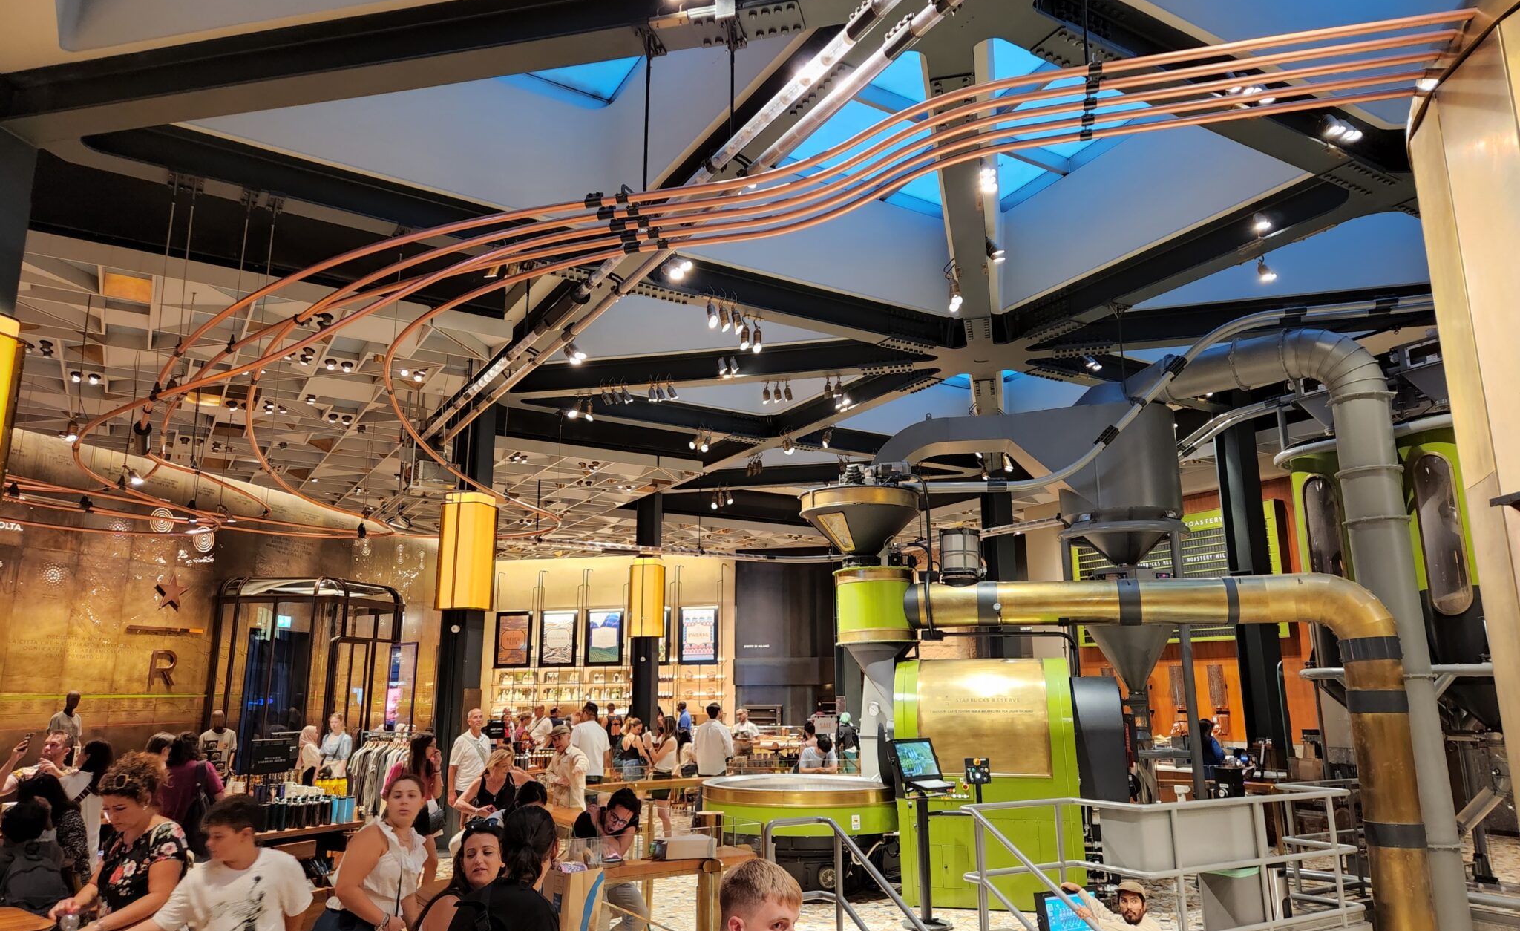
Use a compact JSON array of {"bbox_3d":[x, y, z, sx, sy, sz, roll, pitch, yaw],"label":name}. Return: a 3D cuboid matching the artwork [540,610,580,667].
[{"bbox_3d":[-4.444,3.839,22.381,0.876,1.213,0.080,-3,-13,14],"label":"artwork"}]

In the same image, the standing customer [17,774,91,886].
[{"bbox_3d":[-4.414,2.653,6.323,0.600,1.380,0.500,0,-13,0],"label":"standing customer"}]

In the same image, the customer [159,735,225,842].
[{"bbox_3d":[-4.351,2.848,7.662,0.520,1.600,0.420,5,-14,-22],"label":"customer"}]

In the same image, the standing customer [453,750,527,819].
[{"bbox_3d":[-2.300,3.113,8.508,0.620,1.460,0.550,3,-13,-14],"label":"standing customer"}]

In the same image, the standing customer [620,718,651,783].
[{"bbox_3d":[-1.680,4.265,13.592,0.430,1.660,0.320,-10,-16,36],"label":"standing customer"}]

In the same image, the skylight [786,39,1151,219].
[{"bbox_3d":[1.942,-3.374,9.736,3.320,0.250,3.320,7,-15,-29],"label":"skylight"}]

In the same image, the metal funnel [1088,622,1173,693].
[{"bbox_3d":[3.981,1.975,10.815,1.100,0.950,1.100,0,-13,0],"label":"metal funnel"}]

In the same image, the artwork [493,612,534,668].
[{"bbox_3d":[-5.492,3.900,22.636,0.876,1.213,0.080,-3,-13,14],"label":"artwork"}]

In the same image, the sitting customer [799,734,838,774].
[{"bbox_3d":[0.713,3.956,12.403,0.550,1.200,0.650,-1,-13,3],"label":"sitting customer"}]

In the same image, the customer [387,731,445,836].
[{"bbox_3d":[-2.964,3.093,8.626,0.420,1.578,0.460,3,-13,-11],"label":"customer"}]

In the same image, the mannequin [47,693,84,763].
[{"bbox_3d":[-9.707,4.080,14.049,0.300,1.860,0.480,-3,-13,14],"label":"mannequin"}]

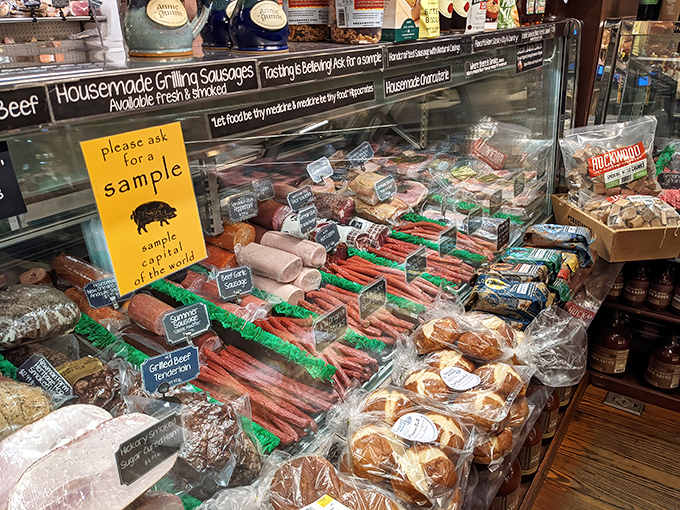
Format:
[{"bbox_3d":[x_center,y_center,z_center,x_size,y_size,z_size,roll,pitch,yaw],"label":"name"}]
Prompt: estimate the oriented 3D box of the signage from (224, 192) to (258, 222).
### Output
[{"bbox_3d":[-0.241,-0.119,1.338,0.005,0.056,0.089,8,22,38],"label":"signage"}]

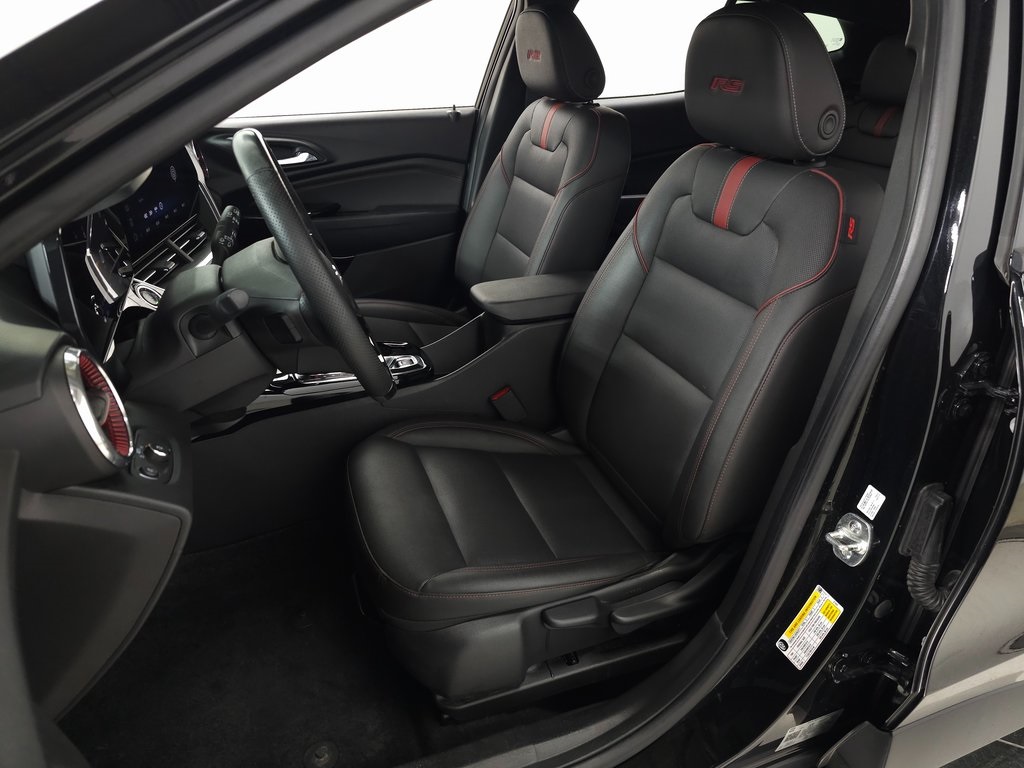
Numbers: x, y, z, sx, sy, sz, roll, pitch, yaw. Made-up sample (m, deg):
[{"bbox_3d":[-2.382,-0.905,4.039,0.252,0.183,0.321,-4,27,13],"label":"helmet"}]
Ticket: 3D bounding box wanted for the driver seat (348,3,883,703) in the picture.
[{"bbox_3d":[0.103,-0.068,1.060,0.770,0.920,0.540,-10,31,-18],"label":"driver seat"}]

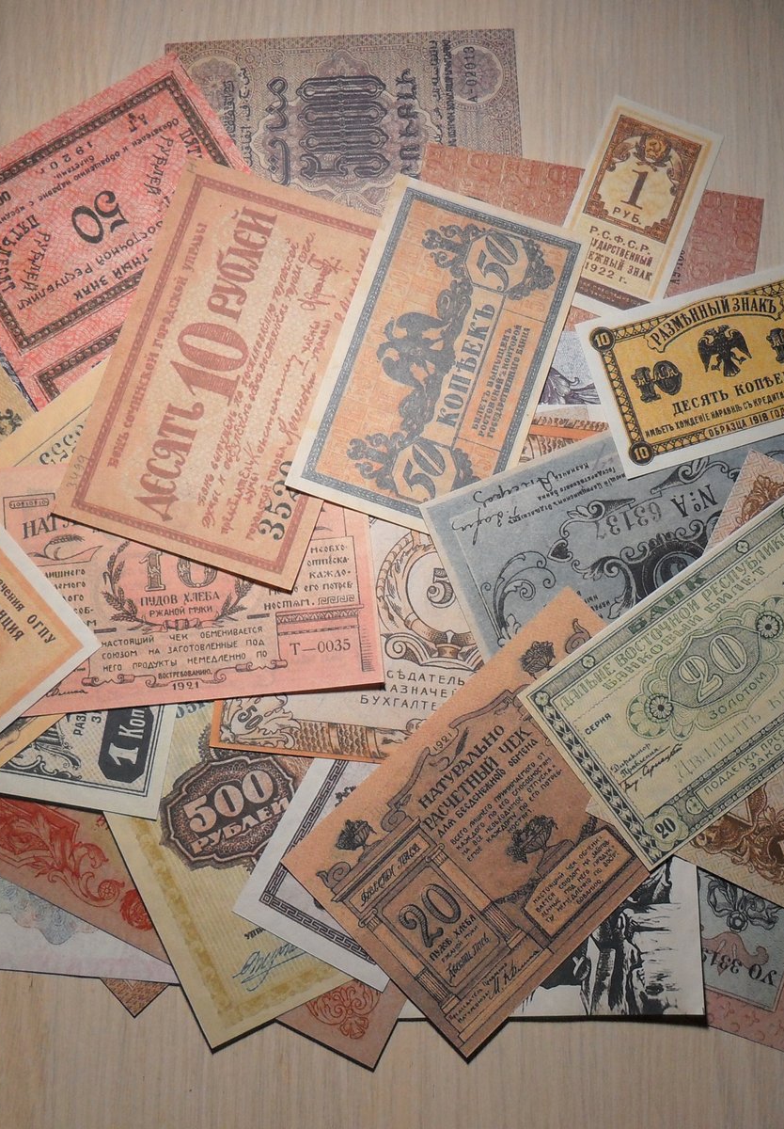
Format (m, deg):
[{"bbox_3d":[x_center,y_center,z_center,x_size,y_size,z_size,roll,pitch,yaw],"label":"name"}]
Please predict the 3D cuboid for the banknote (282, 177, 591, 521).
[{"bbox_3d":[0.016,-0.064,0.369,0.064,0.002,0.108,20,82,1],"label":"banknote"}]

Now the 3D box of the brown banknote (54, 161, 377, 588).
[{"bbox_3d":[-0.047,-0.060,0.367,0.077,0.002,0.120,19,82,1],"label":"brown banknote"}]

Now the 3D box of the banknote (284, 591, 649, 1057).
[{"bbox_3d":[0.037,0.076,0.351,0.119,0.002,0.079,-44,85,-6],"label":"banknote"}]

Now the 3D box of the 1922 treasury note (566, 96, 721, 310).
[{"bbox_3d":[0.078,-0.115,0.377,0.038,0.002,0.068,22,82,2],"label":"1922 treasury note"}]

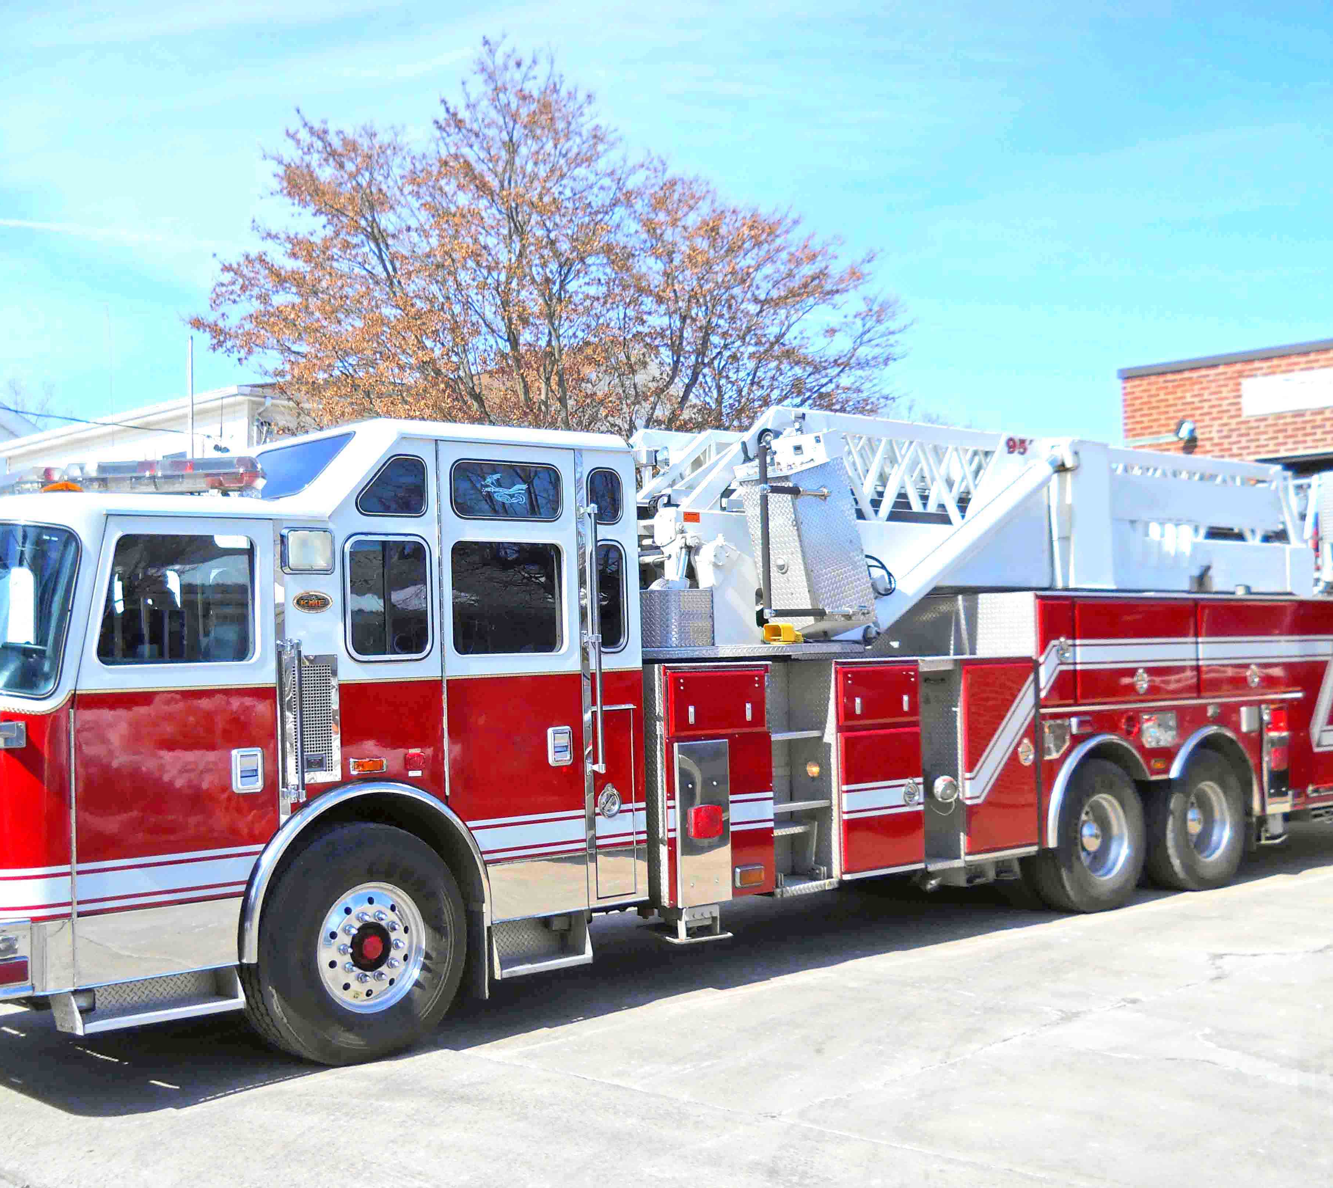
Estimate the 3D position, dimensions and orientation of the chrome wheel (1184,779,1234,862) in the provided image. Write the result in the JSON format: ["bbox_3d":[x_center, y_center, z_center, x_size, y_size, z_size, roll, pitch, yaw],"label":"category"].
[{"bbox_3d":[4.072,1.733,12.928,0.600,0.600,0.220,0,-3,-41],"label":"chrome wheel"}]

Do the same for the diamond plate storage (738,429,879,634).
[{"bbox_3d":[0.834,-0.350,10.474,0.620,1.170,0.500,-10,5,-42],"label":"diamond plate storage"}]

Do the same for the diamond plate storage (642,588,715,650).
[{"bbox_3d":[-0.062,0.147,9.736,0.550,0.320,0.450,0,-3,-41],"label":"diamond plate storage"}]

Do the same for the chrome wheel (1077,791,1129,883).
[{"bbox_3d":[2.961,1.689,11.811,0.600,0.600,0.230,0,-2,-42],"label":"chrome wheel"}]

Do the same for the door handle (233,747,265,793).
[{"bbox_3d":[-1.808,0.767,7.348,0.150,0.192,0.055,0,-2,-42],"label":"door handle"}]

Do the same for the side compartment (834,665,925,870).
[{"bbox_3d":[1.128,1.040,10.316,0.780,1.260,0.480,0,-2,-42],"label":"side compartment"}]

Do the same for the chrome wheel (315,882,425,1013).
[{"bbox_3d":[-1.403,1.634,7.858,0.600,0.600,0.220,0,-2,-42],"label":"chrome wheel"}]

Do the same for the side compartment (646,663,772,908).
[{"bbox_3d":[0.139,1.036,9.449,0.830,1.305,0.520,0,-2,-42],"label":"side compartment"}]

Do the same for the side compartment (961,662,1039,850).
[{"bbox_3d":[2.004,1.056,11.107,0.800,1.240,0.480,0,-2,-42],"label":"side compartment"}]

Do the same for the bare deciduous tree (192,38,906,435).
[{"bbox_3d":[-1.605,-2.397,23.000,9.600,10.400,9.200,-2,-2,0],"label":"bare deciduous tree"}]

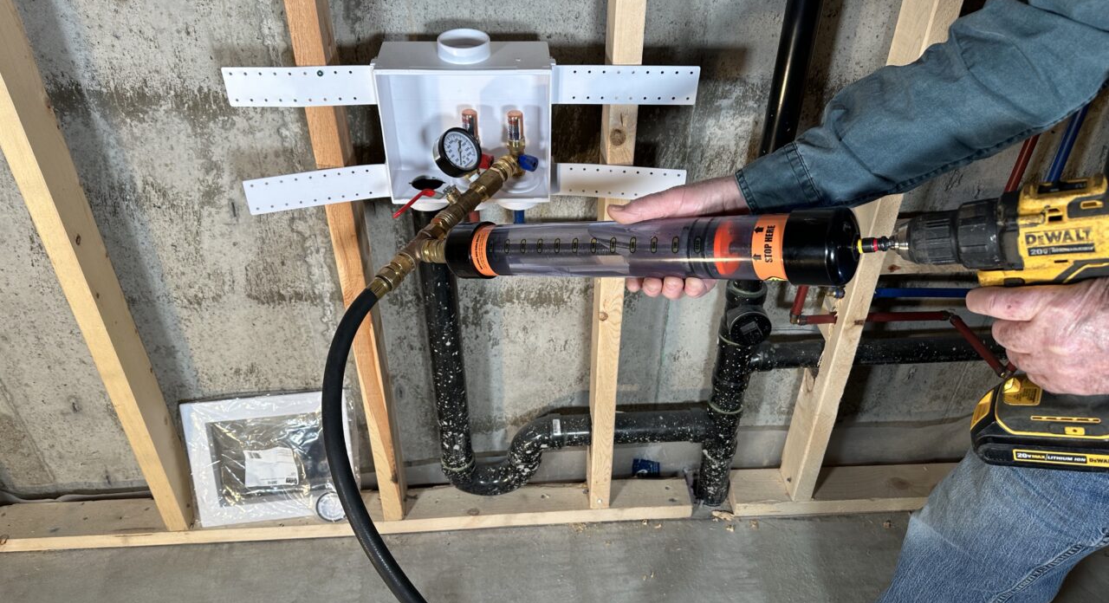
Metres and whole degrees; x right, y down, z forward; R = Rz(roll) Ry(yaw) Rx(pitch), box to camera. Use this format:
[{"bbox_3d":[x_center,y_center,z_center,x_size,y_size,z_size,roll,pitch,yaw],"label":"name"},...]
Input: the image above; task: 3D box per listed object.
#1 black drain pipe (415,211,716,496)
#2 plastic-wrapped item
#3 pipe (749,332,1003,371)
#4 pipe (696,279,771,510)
[{"bbox_3d":[0.045,0.116,1.407,0.545,0.654,0.073,-2,35,-3],"label":"black drain pipe"},{"bbox_3d":[-0.536,0.303,1.482,0.318,0.262,0.032,-5,14,-2],"label":"plastic-wrapped item"},{"bbox_3d":[0.613,0.098,1.446,0.512,0.053,0.053,-2,35,-3],"label":"pipe"},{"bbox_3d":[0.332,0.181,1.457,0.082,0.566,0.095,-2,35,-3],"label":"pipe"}]

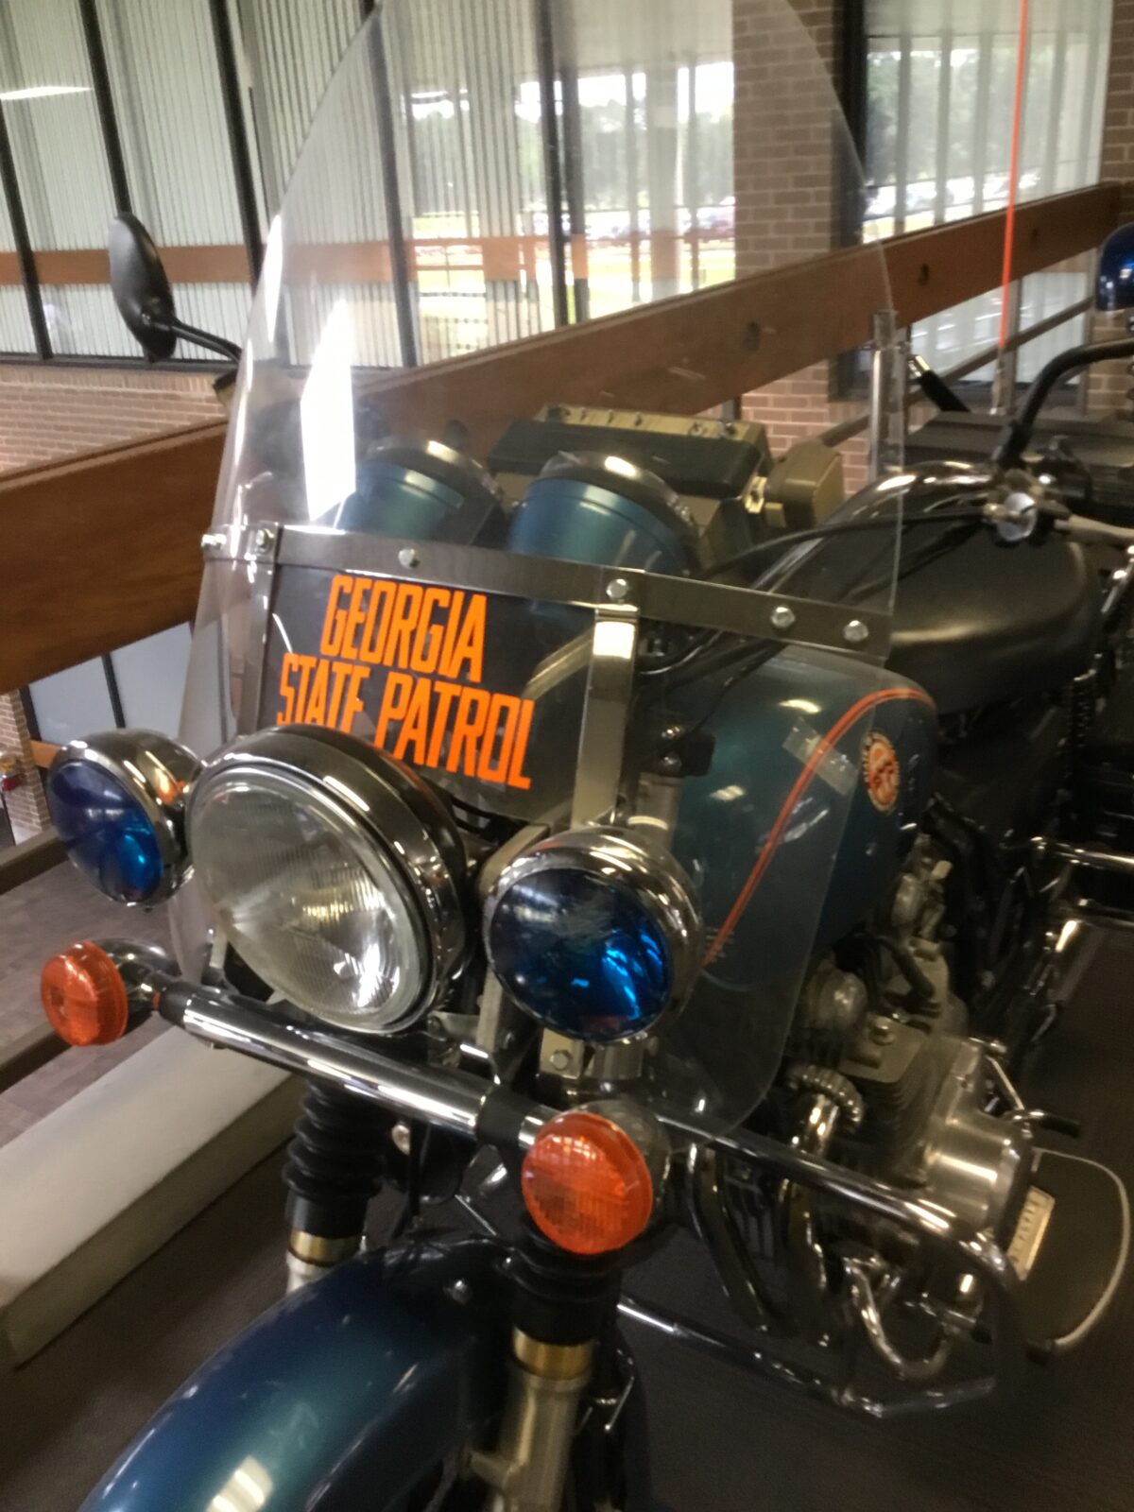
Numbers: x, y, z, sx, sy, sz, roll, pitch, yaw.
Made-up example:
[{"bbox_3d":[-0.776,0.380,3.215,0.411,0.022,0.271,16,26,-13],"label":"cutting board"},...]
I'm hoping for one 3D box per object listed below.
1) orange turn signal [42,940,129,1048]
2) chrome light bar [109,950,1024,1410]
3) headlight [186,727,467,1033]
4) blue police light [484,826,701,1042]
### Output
[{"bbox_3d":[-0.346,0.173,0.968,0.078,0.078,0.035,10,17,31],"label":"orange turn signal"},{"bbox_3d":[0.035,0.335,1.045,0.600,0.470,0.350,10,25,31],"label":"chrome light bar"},{"bbox_3d":[-0.133,0.067,0.866,0.204,0.204,0.130,10,30,31],"label":"headlight"},{"bbox_3d":[0.022,0.093,0.770,0.124,0.124,0.098,8,26,28],"label":"blue police light"}]

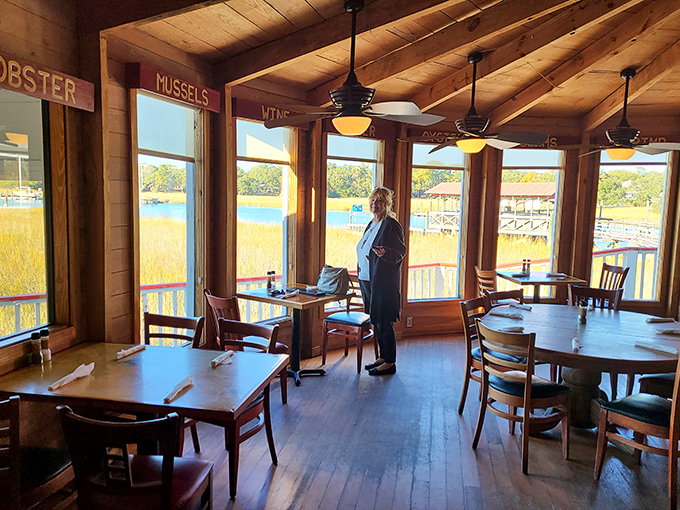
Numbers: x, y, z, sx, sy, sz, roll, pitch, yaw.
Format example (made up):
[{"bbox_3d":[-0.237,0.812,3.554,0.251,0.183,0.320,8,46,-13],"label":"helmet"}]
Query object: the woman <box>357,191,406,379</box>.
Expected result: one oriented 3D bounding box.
[{"bbox_3d":[0.402,0.235,4.772,0.400,1.700,0.480,-2,7,-29],"label":"woman"}]

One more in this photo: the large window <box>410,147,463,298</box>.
[{"bbox_3d":[1.149,-0.354,5.981,0.740,1.810,0.120,0,6,-18],"label":"large window"}]

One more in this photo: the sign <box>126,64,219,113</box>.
[{"bbox_3d":[-1.131,-1.148,3.557,0.120,0.165,0.750,4,6,27],"label":"sign"}]

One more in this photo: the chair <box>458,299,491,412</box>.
[{"bbox_3d":[1.189,0.778,3.809,0.480,0.860,0.430,5,7,34],"label":"chair"}]

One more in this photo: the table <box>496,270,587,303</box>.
[{"bbox_3d":[2.345,0.643,6.037,0.760,0.760,0.760,1,6,-4],"label":"table"}]

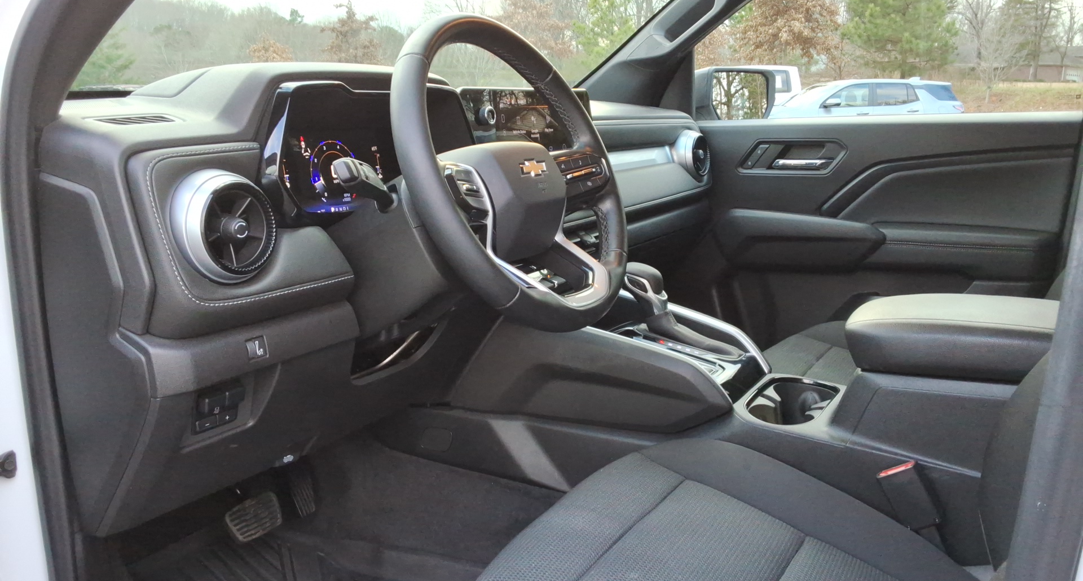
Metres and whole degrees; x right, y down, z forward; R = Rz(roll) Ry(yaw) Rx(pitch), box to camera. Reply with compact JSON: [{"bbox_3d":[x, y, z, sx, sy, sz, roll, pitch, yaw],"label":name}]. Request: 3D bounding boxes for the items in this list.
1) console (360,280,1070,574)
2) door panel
[{"bbox_3d":[0.257,0.125,1.313,1.000,0.340,0.320,4,13,30],"label":"console"},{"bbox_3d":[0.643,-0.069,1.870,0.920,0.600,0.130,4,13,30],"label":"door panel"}]

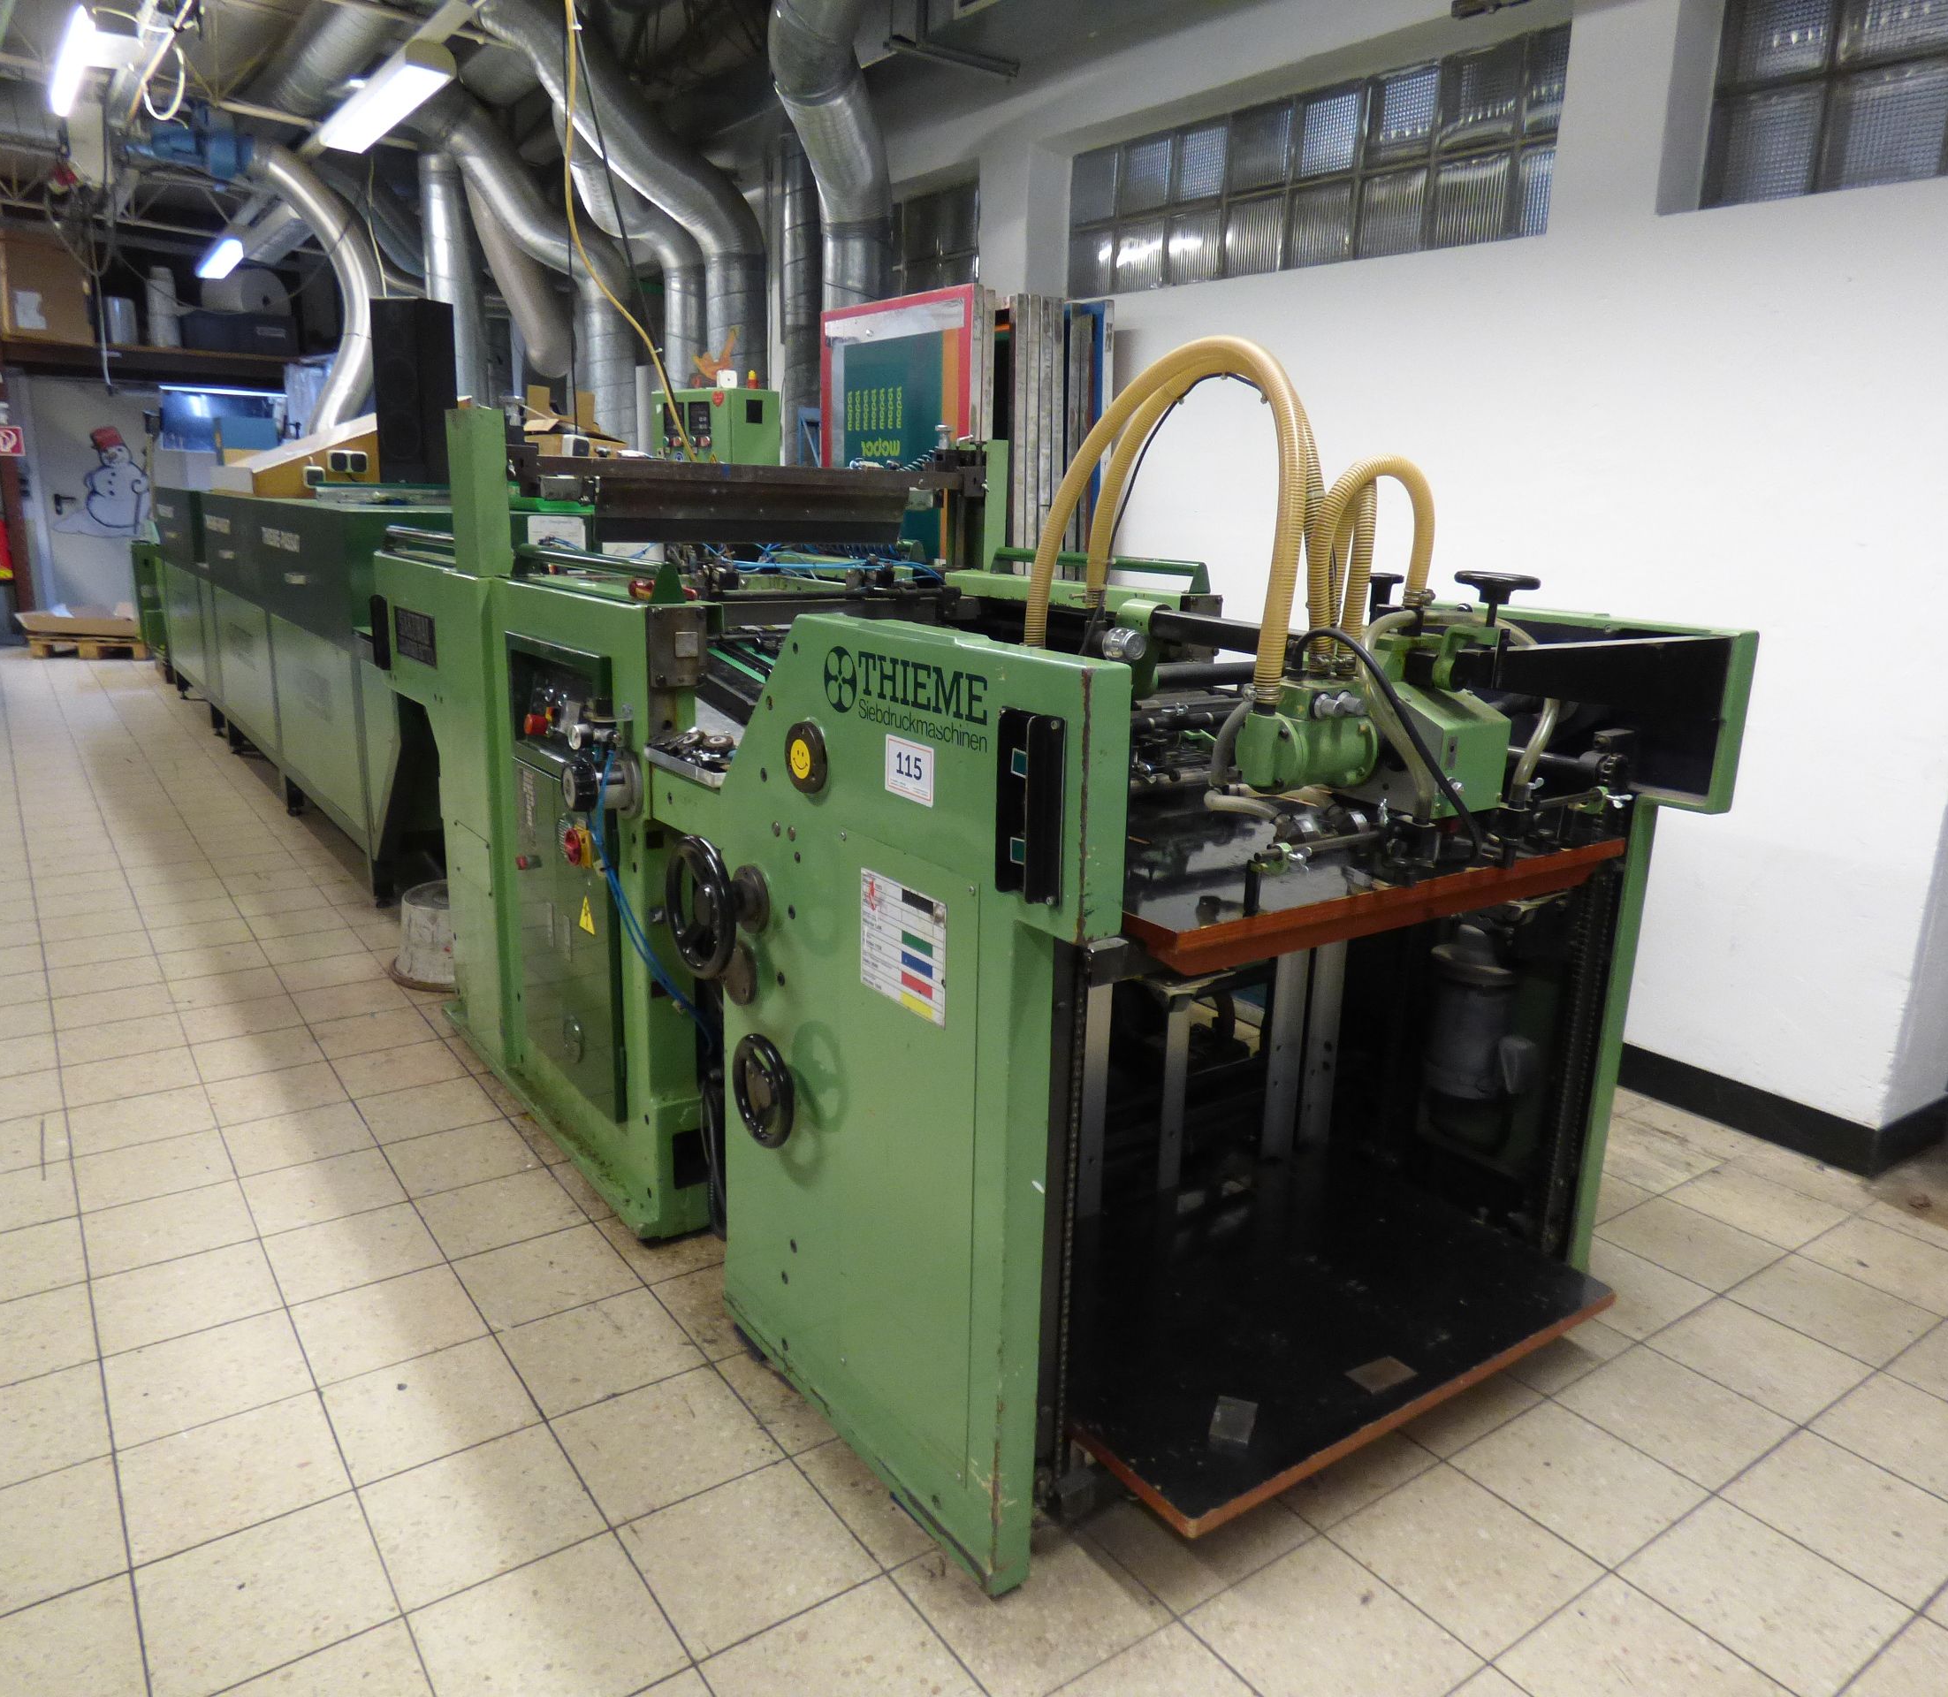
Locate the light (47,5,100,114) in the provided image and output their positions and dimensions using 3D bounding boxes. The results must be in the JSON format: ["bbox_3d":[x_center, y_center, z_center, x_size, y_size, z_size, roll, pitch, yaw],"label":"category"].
[{"bbox_3d":[-3.247,-2.831,4.693,0.130,0.080,1.310,-9,19,-35],"label":"light"}]

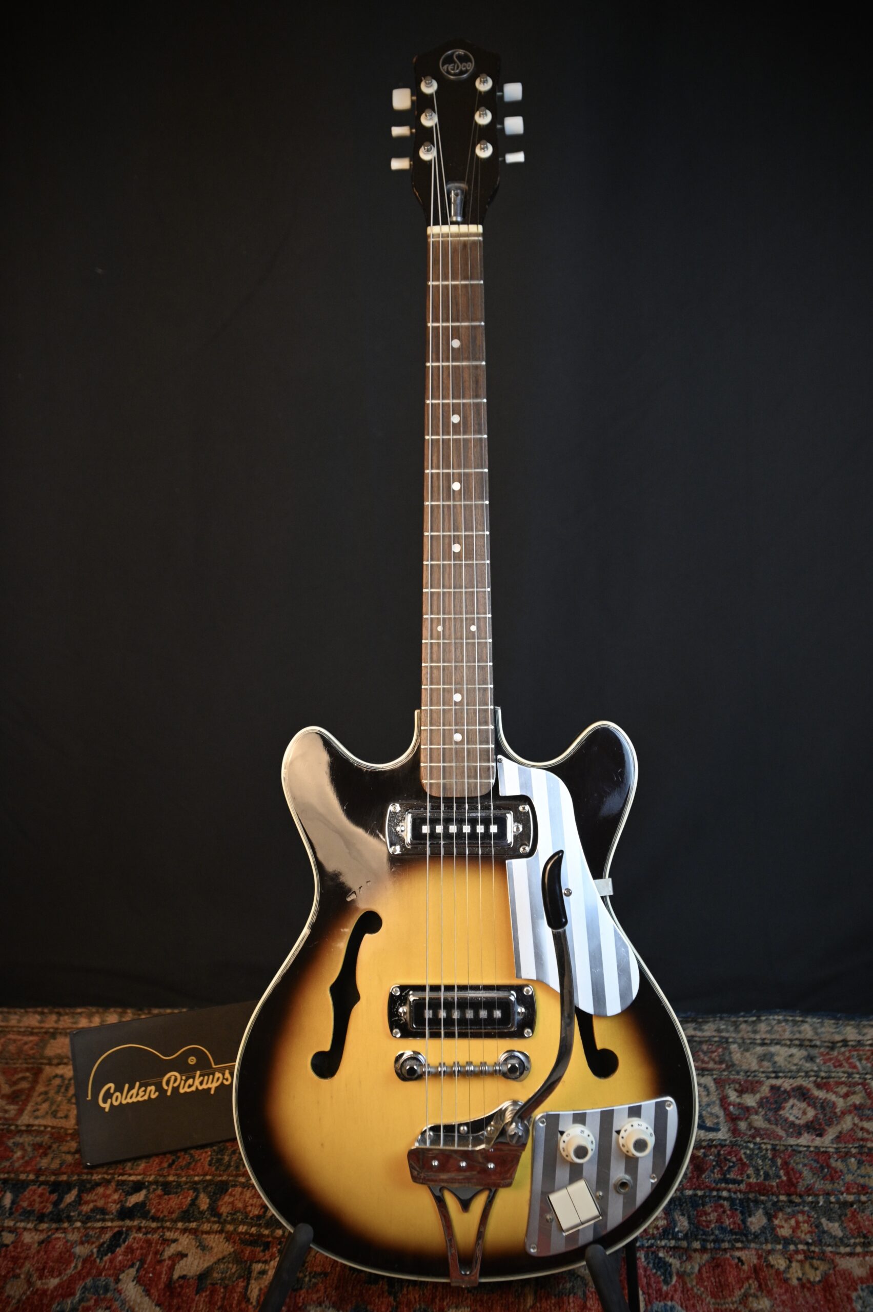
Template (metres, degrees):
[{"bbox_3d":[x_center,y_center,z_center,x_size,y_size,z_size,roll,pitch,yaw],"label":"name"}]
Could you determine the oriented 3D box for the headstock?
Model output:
[{"bbox_3d":[0.016,-0.414,1.020,0.108,0.173,0.038,0,-14,2],"label":"headstock"}]

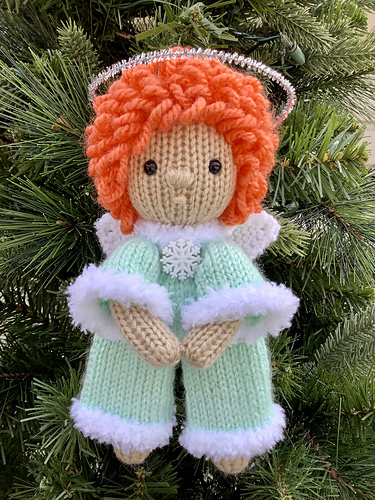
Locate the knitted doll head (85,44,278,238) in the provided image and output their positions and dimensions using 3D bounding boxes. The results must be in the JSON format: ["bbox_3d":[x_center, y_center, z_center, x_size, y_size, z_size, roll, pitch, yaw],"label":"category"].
[{"bbox_3d":[-0.003,-0.061,0.250,0.104,0.098,0.085,0,6,3],"label":"knitted doll head"}]

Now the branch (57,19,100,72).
[{"bbox_3d":[-0.077,-0.144,0.315,0.031,0.038,0.040,1,6,9],"label":"branch"}]

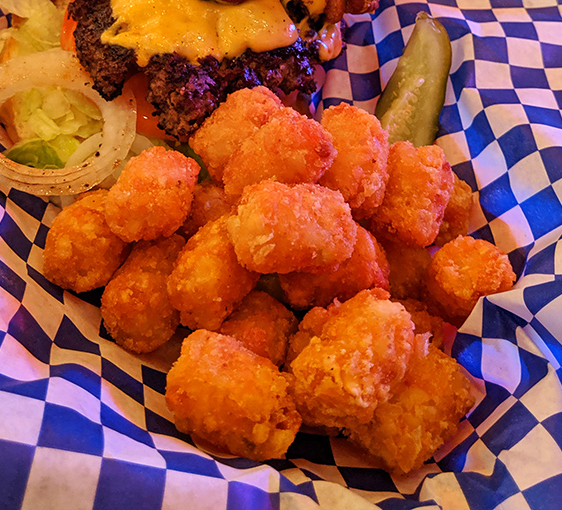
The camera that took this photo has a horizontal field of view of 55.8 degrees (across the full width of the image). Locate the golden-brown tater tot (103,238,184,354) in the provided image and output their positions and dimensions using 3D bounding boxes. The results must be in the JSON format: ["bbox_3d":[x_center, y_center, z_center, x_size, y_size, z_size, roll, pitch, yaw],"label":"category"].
[{"bbox_3d":[-0.051,0.015,0.200,0.027,0.027,0.041,9,45,8],"label":"golden-brown tater tot"}]

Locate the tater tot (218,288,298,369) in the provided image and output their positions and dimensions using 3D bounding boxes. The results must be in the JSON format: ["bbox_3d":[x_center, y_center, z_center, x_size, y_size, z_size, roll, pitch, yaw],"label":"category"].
[{"bbox_3d":[-0.009,0.023,0.149,0.032,0.024,0.024,4,48,10],"label":"tater tot"}]

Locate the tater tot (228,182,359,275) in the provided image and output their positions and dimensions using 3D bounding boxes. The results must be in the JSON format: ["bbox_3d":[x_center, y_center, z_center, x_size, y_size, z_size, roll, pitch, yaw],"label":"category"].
[{"bbox_3d":[0.003,-0.008,0.150,0.036,0.024,0.025,6,48,12],"label":"tater tot"}]

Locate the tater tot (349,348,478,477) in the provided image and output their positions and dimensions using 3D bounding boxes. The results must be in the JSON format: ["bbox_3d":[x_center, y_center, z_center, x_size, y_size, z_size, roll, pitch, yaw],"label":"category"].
[{"bbox_3d":[0.041,0.049,0.168,0.038,0.028,0.028,-39,57,-10],"label":"tater tot"}]

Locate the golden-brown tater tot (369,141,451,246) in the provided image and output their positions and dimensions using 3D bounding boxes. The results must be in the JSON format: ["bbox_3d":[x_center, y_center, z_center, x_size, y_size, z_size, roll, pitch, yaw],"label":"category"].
[{"bbox_3d":[0.049,-0.023,0.199,0.027,0.027,0.040,16,75,14],"label":"golden-brown tater tot"}]

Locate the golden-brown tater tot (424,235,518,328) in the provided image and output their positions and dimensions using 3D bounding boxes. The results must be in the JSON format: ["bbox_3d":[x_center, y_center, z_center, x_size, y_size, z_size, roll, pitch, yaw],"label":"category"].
[{"bbox_3d":[0.057,0.008,0.160,0.022,0.029,0.022,-6,46,-30],"label":"golden-brown tater tot"}]

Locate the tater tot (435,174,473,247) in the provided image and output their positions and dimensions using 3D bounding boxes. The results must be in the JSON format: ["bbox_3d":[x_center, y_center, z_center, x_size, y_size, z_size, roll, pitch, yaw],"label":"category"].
[{"bbox_3d":[0.065,-0.018,0.215,0.026,0.026,0.035,7,69,6],"label":"tater tot"}]

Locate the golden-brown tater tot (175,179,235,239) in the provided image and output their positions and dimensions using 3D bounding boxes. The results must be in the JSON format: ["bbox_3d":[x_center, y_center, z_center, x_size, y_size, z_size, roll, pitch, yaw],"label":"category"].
[{"bbox_3d":[-0.025,-0.012,0.177,0.024,0.024,0.033,23,57,20],"label":"golden-brown tater tot"}]

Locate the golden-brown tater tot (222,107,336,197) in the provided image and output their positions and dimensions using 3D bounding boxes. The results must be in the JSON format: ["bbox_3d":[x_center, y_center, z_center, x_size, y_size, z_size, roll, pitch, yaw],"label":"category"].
[{"bbox_3d":[0.000,-0.032,0.168,0.035,0.024,0.024,-34,56,-14],"label":"golden-brown tater tot"}]

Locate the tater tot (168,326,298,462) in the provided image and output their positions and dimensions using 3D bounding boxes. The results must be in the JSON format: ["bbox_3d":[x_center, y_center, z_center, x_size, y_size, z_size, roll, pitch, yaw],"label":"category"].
[{"bbox_3d":[-0.015,0.044,0.168,0.041,0.028,0.028,27,53,18],"label":"tater tot"}]

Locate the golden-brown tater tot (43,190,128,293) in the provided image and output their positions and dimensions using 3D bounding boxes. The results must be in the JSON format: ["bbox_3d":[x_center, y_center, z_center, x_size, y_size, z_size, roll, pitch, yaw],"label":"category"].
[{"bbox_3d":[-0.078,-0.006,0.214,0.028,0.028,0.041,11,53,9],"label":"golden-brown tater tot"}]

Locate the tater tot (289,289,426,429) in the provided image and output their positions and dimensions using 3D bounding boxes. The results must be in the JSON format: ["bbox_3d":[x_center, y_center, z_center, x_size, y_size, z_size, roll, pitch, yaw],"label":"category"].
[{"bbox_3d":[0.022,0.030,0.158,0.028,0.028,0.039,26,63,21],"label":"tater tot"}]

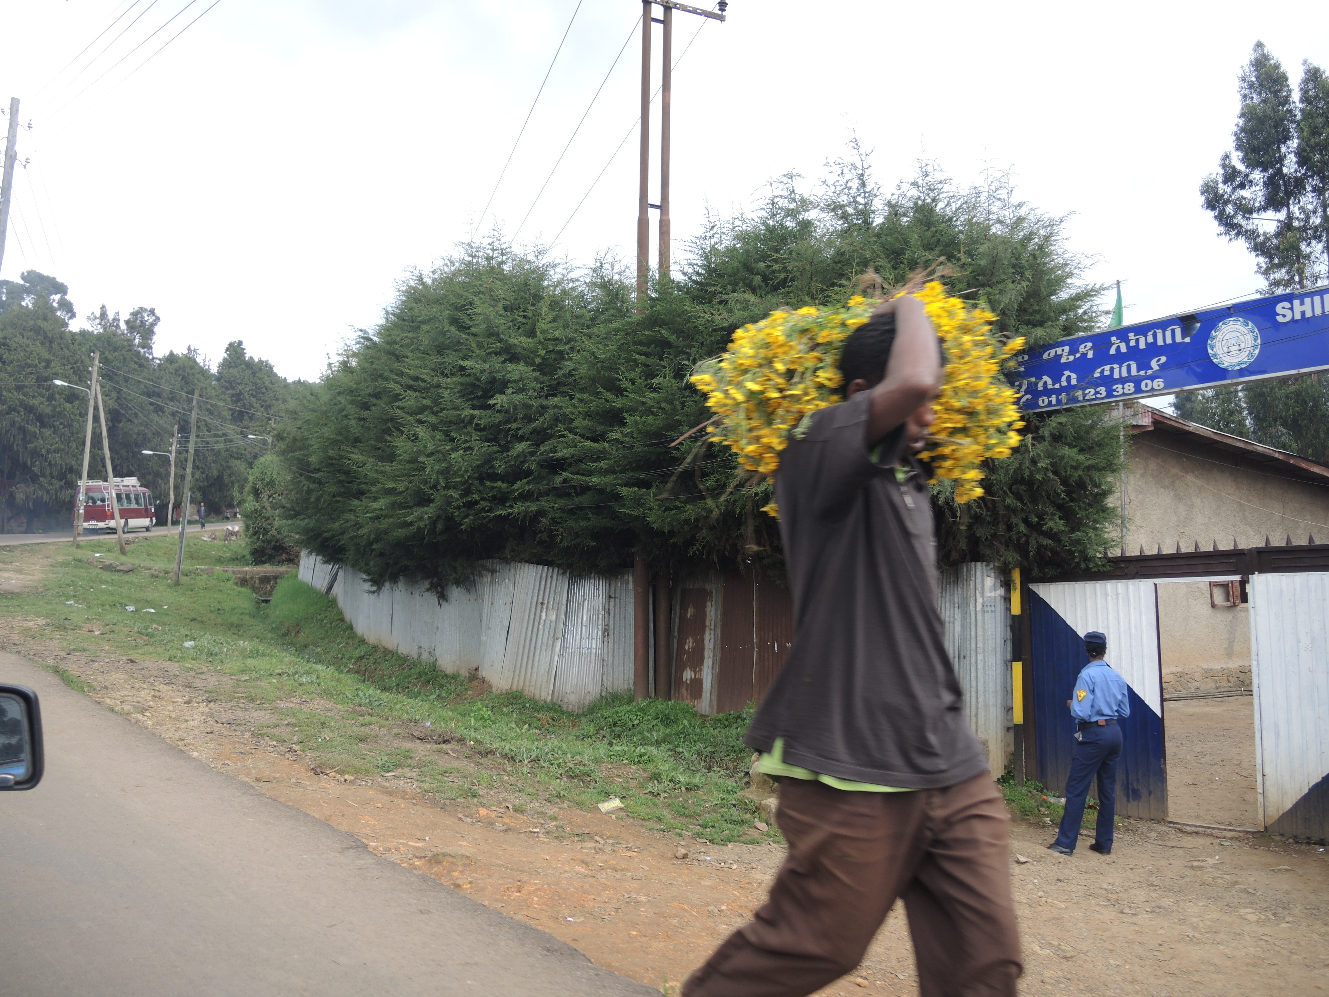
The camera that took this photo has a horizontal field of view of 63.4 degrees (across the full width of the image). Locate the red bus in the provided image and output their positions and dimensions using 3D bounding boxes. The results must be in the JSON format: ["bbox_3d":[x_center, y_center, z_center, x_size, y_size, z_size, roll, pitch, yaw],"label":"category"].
[{"bbox_3d":[-30.963,0.467,60.879,2.060,2.850,6.300,1,0,-6],"label":"red bus"}]

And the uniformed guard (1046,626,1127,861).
[{"bbox_3d":[3.268,1.860,8.287,0.500,1.653,0.440,2,-7,-10],"label":"uniformed guard"}]

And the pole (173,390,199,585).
[{"bbox_3d":[-18.657,-0.502,42.005,0.220,7.651,0.220,6,-8,-24],"label":"pole"}]

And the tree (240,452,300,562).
[{"bbox_3d":[-17.853,0.445,48.775,2.700,4.995,2.700,3,-7,-20],"label":"tree"}]

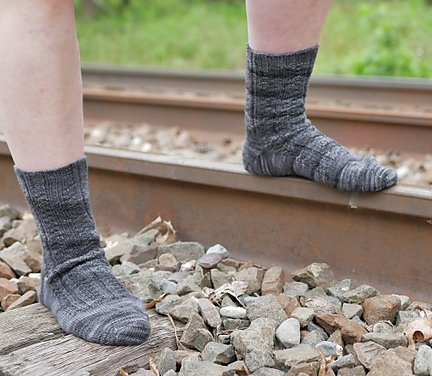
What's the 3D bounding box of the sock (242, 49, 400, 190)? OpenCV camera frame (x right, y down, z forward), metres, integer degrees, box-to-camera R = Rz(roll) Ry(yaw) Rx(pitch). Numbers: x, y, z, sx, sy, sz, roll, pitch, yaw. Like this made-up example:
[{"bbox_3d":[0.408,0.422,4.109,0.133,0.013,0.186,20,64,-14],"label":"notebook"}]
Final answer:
[{"bbox_3d":[0.149,-0.105,1.038,0.243,0.199,0.097,8,15,29],"label":"sock"}]

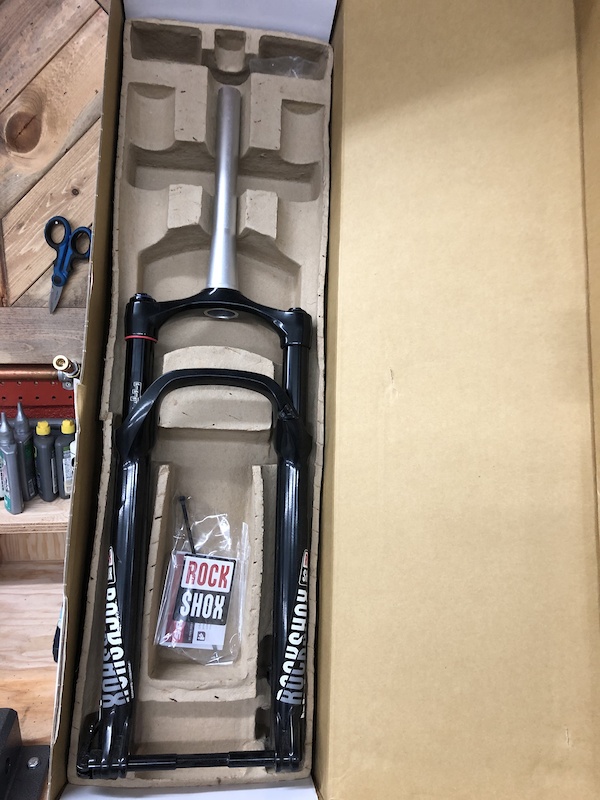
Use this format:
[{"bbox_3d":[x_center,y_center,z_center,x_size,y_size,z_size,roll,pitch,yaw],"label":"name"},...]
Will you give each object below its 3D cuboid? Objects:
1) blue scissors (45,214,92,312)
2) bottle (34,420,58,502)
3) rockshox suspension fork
[{"bbox_3d":[-0.328,-0.185,0.911,0.071,0.137,0.014,11,13,-5],"label":"blue scissors"},{"bbox_3d":[-0.373,0.088,0.952,0.029,0.122,0.042,-3,14,-14],"label":"bottle"},{"bbox_3d":[-0.100,0.002,0.734,0.237,0.788,0.108,3,-6,-9],"label":"rockshox suspension fork"}]

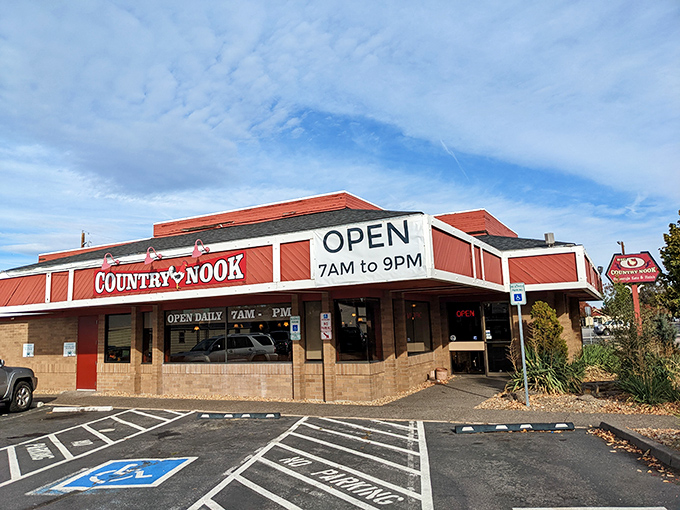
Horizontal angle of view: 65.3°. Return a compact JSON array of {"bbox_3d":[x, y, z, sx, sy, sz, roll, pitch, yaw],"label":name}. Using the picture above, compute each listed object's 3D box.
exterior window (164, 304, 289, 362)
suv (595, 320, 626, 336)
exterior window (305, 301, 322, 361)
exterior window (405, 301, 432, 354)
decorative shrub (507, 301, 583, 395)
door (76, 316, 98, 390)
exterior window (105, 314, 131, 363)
[{"bbox_3d":[-3.072,2.149,14.241,4.519,1.495,0.100,-6,-9,28],"label":"exterior window"},{"bbox_3d":[28.784,7.548,54.500,4.500,1.720,1.840,-1,-8,-12],"label":"suv"},{"bbox_3d":[-0.614,1.877,12.935,0.560,1.495,0.100,-6,-9,28],"label":"exterior window"},{"bbox_3d":[2.203,2.059,15.072,0.100,1.478,2.464,-6,-9,28],"label":"exterior window"},{"bbox_3d":[4.972,2.199,12.954,1.650,2.120,1.550,-6,-9,28],"label":"decorative shrub"},{"bbox_3d":[-8.008,3.110,16.816,0.980,2.341,0.100,-6,-9,28],"label":"door"},{"bbox_3d":[-6.697,2.545,16.169,1.366,1.484,0.100,-6,-9,28],"label":"exterior window"}]

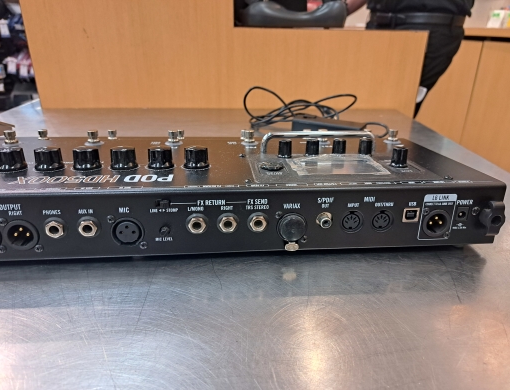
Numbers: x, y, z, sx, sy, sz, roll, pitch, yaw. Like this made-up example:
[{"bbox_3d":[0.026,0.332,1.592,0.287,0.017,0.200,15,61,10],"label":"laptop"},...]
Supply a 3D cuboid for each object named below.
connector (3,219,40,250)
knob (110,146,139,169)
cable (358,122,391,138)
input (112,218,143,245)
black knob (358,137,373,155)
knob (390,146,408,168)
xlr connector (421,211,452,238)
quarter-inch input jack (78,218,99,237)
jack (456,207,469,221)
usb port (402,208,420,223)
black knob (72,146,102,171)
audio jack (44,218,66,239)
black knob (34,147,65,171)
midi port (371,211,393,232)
[{"bbox_3d":[-0.154,0.026,0.240,0.022,0.022,0.009,-1,17,-6],"label":"connector"},{"bbox_3d":[-0.103,-0.029,0.281,0.021,0.015,0.021,-1,22,-6],"label":"knob"},{"bbox_3d":[0.213,-0.115,0.640,0.048,0.014,0.085,5,23,10],"label":"cable"},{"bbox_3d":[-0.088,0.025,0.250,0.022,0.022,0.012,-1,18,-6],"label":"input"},{"bbox_3d":[0.103,-0.044,0.332,0.013,0.015,0.013,-1,22,-6],"label":"black knob"},{"bbox_3d":[0.124,-0.032,0.309,0.013,0.014,0.013,-1,21,-7],"label":"knob"},{"bbox_3d":[0.136,0.020,0.274,0.022,0.022,0.013,-1,18,-6],"label":"xlr connector"},{"bbox_3d":[-0.109,0.021,0.236,0.014,0.014,0.006,-1,17,-7],"label":"quarter-inch input jack"},{"bbox_3d":[0.156,0.014,0.272,0.009,0.011,0.006,-1,17,-6],"label":"jack"},{"bbox_3d":[0.115,0.014,0.269,0.012,0.011,0.010,-1,18,-6],"label":"usb port"},{"bbox_3d":[-0.128,-0.028,0.274,0.019,0.015,0.019,-1,21,-7],"label":"black knob"},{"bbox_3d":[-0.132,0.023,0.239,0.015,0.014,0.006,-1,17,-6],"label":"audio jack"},{"bbox_3d":[-0.155,-0.027,0.271,0.019,0.015,0.019,-1,21,-7],"label":"black knob"},{"bbox_3d":[0.093,0.018,0.268,0.017,0.017,0.010,-1,18,-6],"label":"midi port"}]

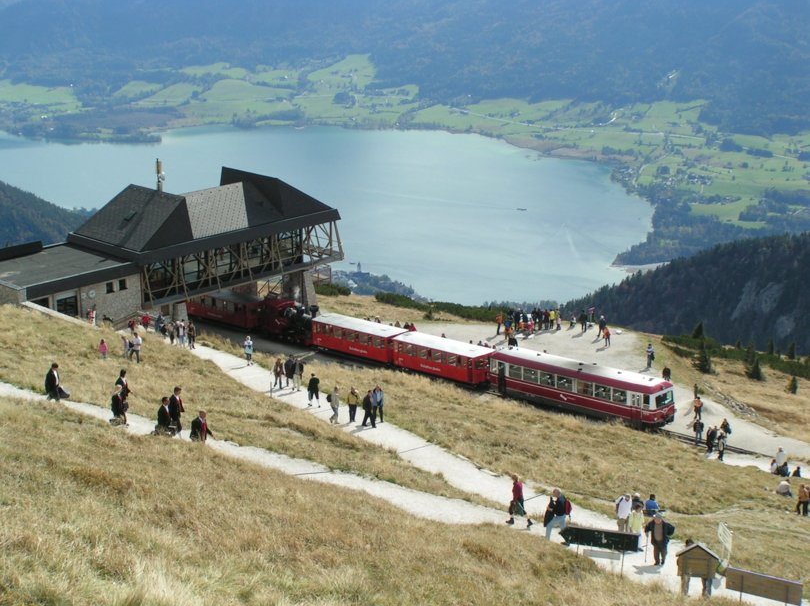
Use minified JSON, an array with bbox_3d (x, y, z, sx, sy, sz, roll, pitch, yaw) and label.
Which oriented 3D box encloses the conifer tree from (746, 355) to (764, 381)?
[{"bbox_3d":[26.517,4.978,127.500,1.400,1.950,1.400,0,16,0],"label":"conifer tree"}]

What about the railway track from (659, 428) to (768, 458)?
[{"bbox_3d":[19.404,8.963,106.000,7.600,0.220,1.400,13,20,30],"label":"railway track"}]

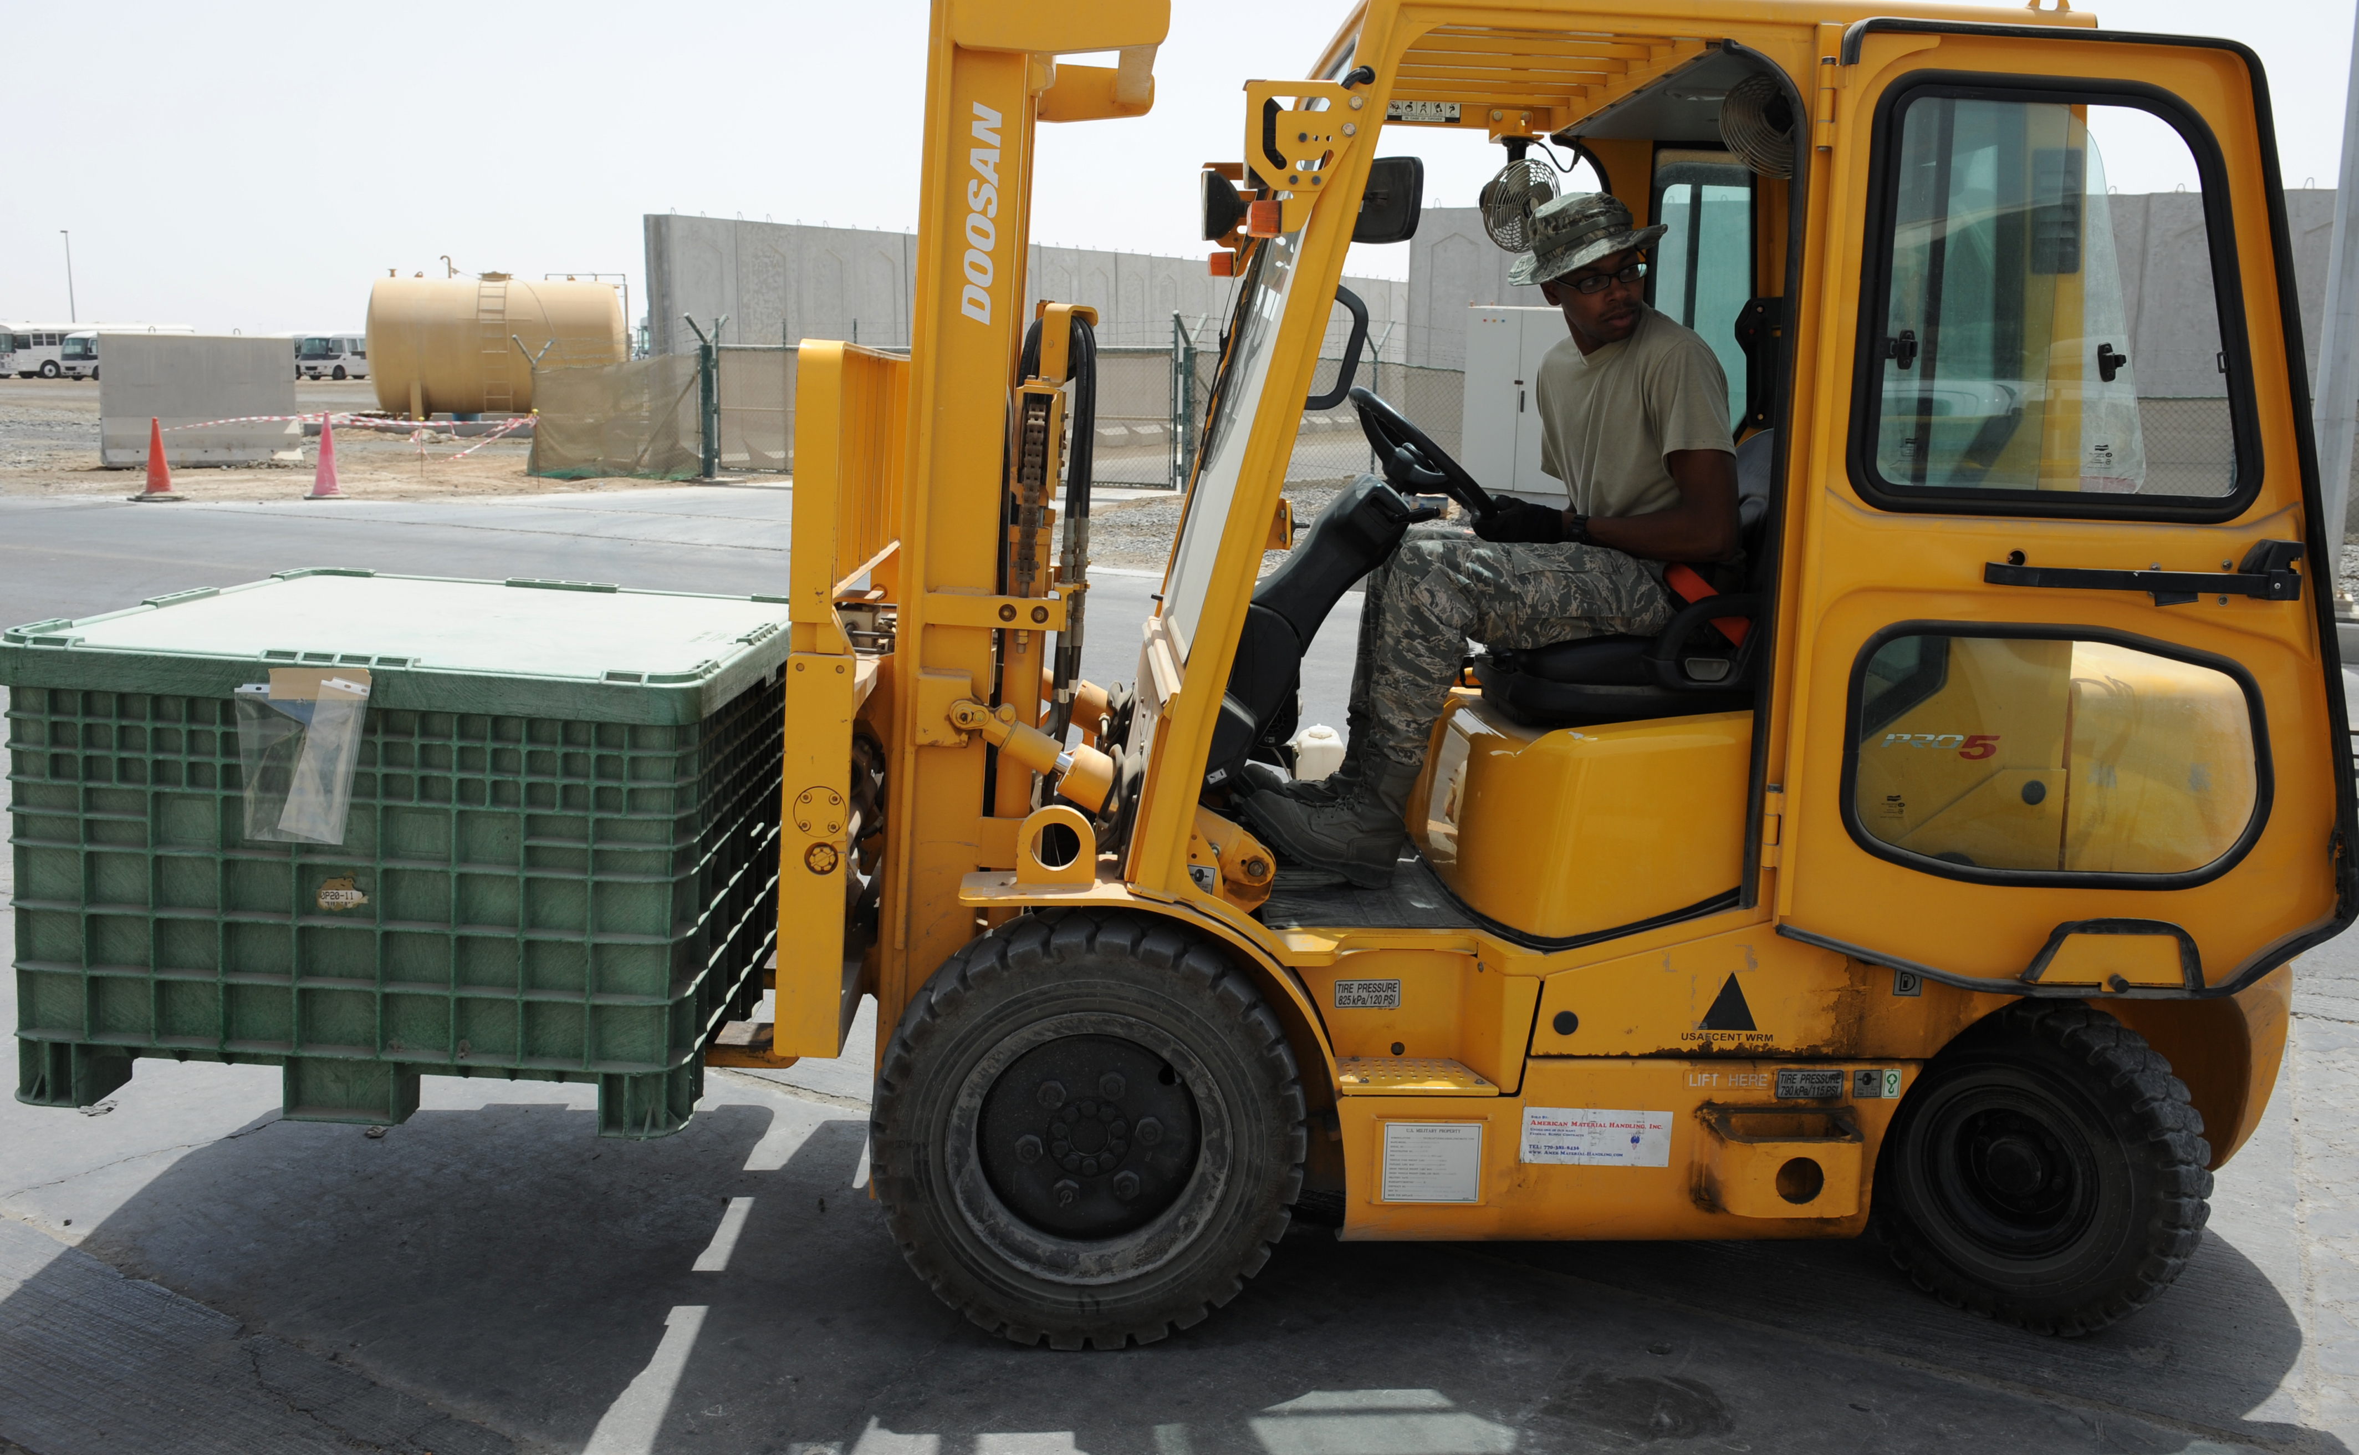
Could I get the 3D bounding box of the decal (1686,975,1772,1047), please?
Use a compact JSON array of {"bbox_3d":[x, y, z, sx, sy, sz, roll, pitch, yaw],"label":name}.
[{"bbox_3d":[0.892,0.461,2.978,0.141,0.122,0.004,1,10,-2],"label":"decal"}]

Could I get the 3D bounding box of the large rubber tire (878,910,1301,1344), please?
[{"bbox_3d":[-0.148,0.659,3.054,0.705,0.705,0.215,1,10,-2],"label":"large rubber tire"}]

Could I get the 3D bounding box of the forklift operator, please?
[{"bbox_3d":[0.581,-0.329,3.381,0.900,1.290,0.580,-2,11,-15],"label":"forklift operator"}]

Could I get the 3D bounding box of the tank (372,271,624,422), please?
[{"bbox_3d":[-13.425,-7.469,36.000,4.727,2.772,2.574,-2,11,-20],"label":"tank"}]

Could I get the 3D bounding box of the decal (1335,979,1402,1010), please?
[{"bbox_3d":[0.318,0.450,3.090,0.112,0.052,0.004,1,10,-2],"label":"decal"}]

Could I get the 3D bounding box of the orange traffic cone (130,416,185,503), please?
[{"bbox_3d":[-11.481,-3.011,20.600,0.490,0.920,0.490,-5,12,-29],"label":"orange traffic cone"}]

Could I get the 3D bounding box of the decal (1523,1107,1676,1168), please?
[{"bbox_3d":[0.697,0.684,3.057,0.250,0.098,0.005,2,10,-4],"label":"decal"}]

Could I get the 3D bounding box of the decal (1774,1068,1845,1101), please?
[{"bbox_3d":[1.029,0.582,2.989,0.111,0.052,0.004,1,10,-2],"label":"decal"}]

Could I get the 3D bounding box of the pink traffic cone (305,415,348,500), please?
[{"bbox_3d":[-9.587,-3.032,20.600,0.460,0.930,0.460,-4,12,-24],"label":"pink traffic cone"}]

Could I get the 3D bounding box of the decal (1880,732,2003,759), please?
[{"bbox_3d":[1.247,0.033,3.005,0.200,0.041,0.004,1,11,-3],"label":"decal"}]

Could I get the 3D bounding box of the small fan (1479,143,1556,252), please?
[{"bbox_3d":[0.679,-1.074,3.713,0.198,0.230,0.115,-6,13,-34],"label":"small fan"}]

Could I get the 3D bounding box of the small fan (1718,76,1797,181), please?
[{"bbox_3d":[0.960,-0.971,2.960,0.180,0.180,0.130,0,-7,-8],"label":"small fan"}]

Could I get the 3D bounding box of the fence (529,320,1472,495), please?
[{"bbox_3d":[-2.877,-4.973,28.200,14.700,2.400,1.200,3,11,7],"label":"fence"}]

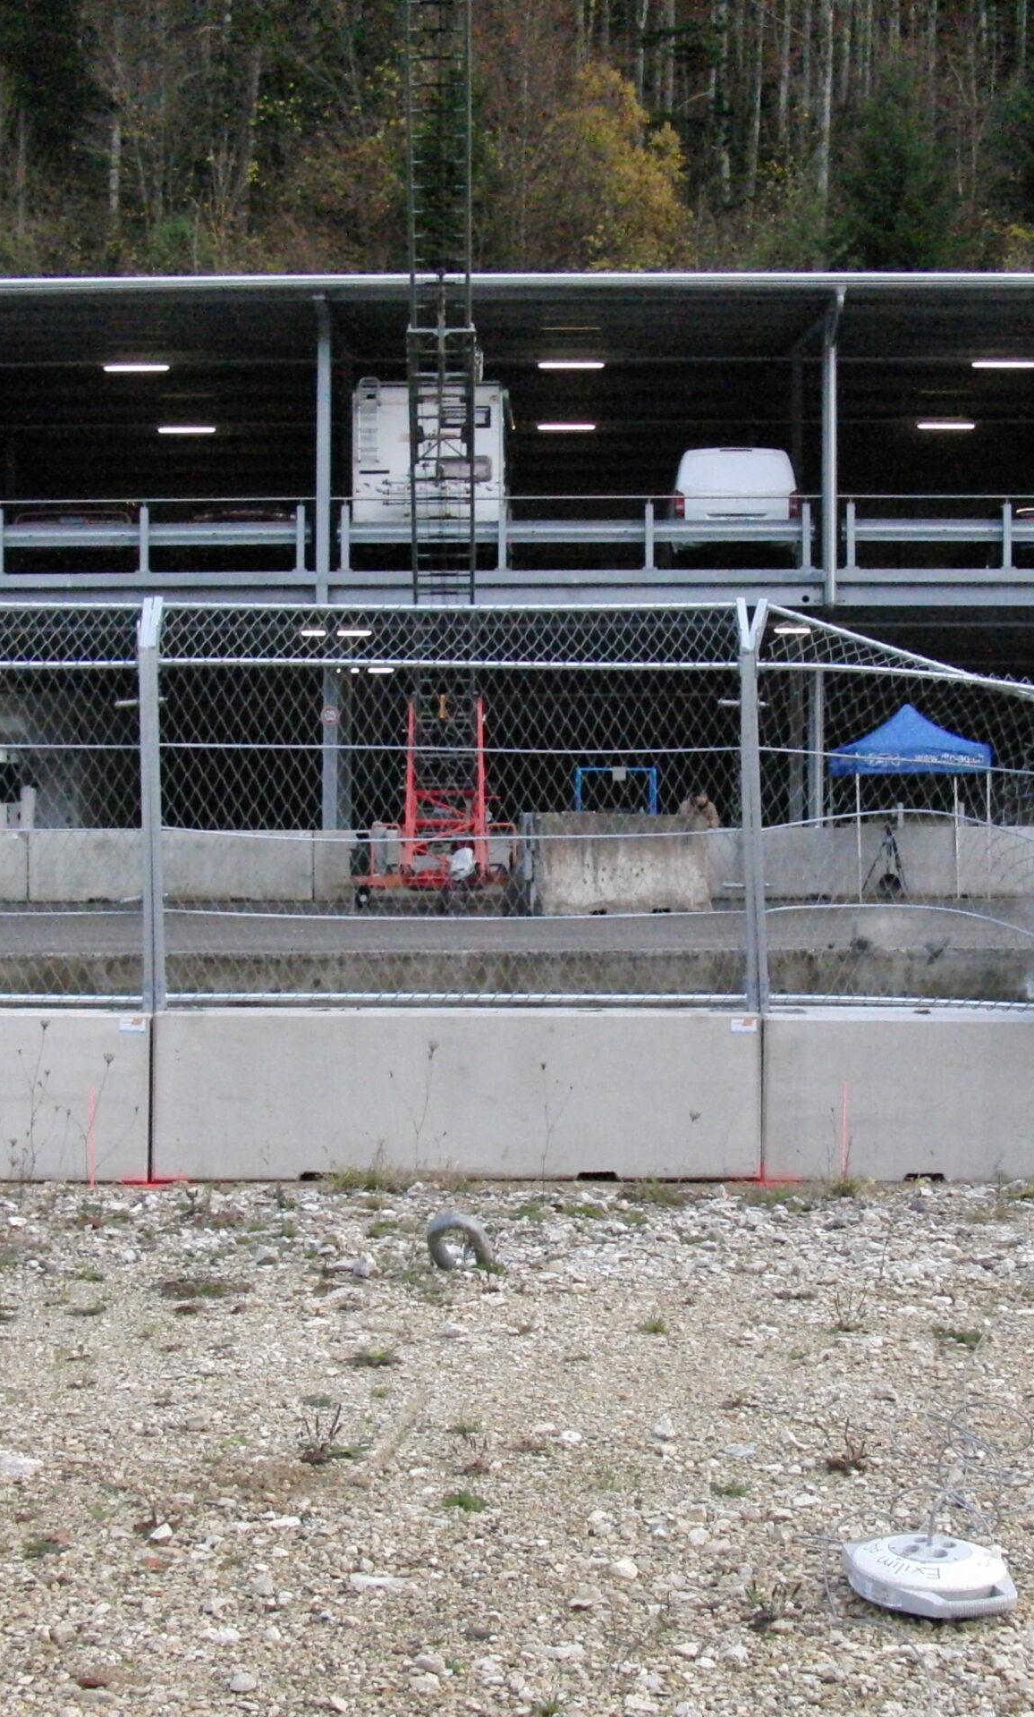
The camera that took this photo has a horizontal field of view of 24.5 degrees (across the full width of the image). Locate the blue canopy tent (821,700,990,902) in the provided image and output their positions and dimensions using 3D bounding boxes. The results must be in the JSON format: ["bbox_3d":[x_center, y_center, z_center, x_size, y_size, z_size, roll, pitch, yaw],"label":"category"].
[{"bbox_3d":[5.300,-0.755,32.200,1.850,2.650,1.850,0,1,-3],"label":"blue canopy tent"}]

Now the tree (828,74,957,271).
[{"bbox_3d":[11.860,-21.200,75.000,4.100,7.000,4.000,0,1,0],"label":"tree"}]

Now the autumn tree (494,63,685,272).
[{"bbox_3d":[2.280,-21.400,75.000,6.100,7.500,5.500,0,1,0],"label":"autumn tree"}]

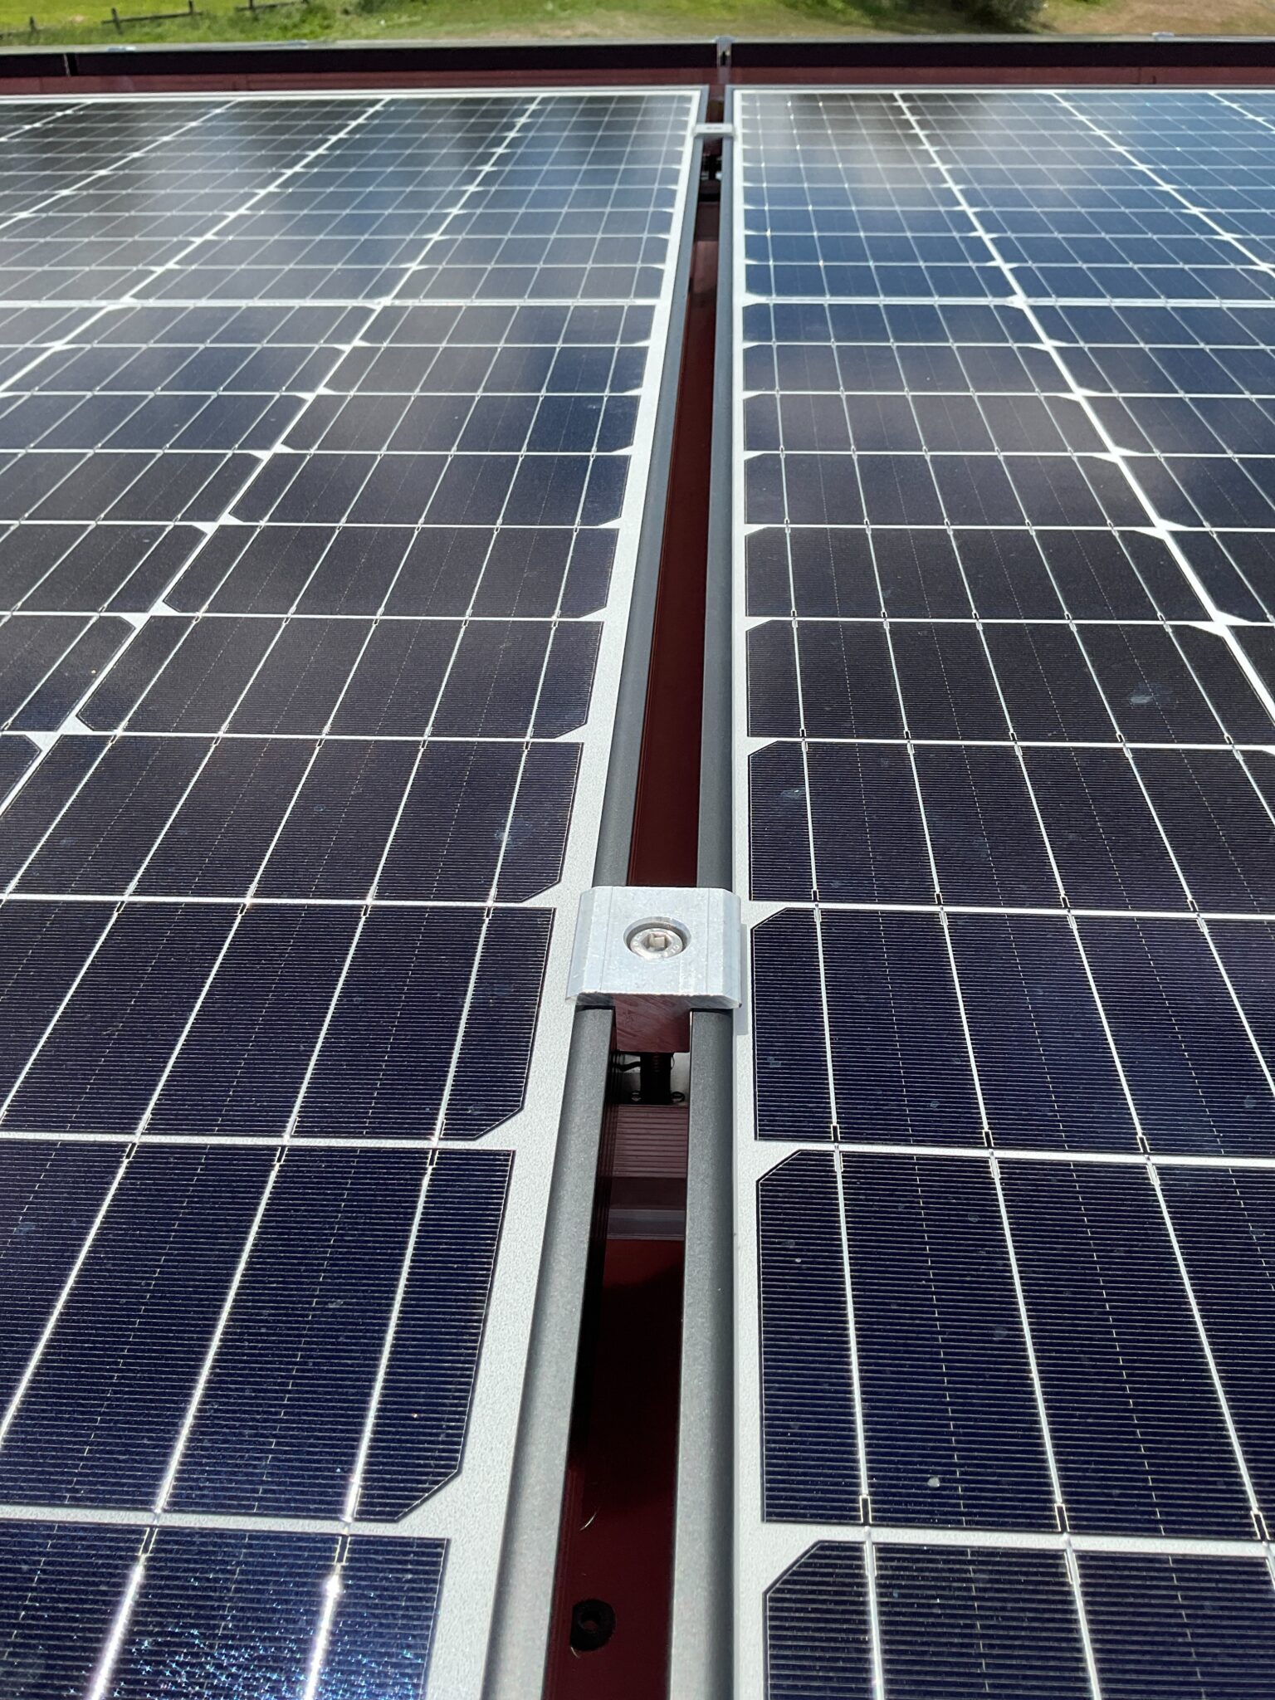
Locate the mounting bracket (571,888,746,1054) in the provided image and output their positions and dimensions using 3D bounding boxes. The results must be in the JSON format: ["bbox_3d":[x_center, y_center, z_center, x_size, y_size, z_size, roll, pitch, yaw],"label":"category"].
[{"bbox_3d":[0.005,0.028,0.343,0.040,0.018,0.040,1,35,3],"label":"mounting bracket"}]

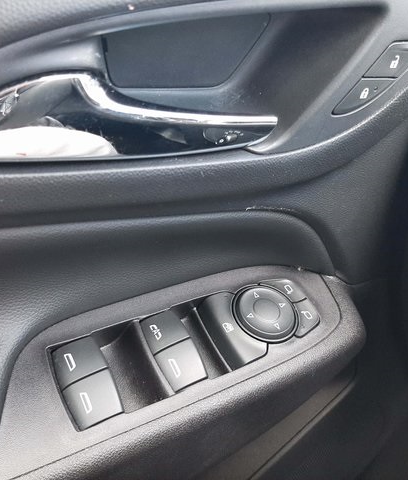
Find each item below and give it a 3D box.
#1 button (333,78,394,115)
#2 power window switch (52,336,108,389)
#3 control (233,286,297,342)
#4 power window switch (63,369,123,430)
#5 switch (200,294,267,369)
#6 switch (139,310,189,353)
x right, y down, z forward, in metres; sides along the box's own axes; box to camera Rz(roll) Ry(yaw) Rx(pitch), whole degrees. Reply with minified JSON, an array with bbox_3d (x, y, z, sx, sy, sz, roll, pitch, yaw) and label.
[{"bbox_3d":[0.100,-0.090,0.300,0.044,0.026,0.007,-9,37,-35],"label":"button"},{"bbox_3d":[-0.059,0.058,0.223,0.022,0.010,0.021,-14,53,-32],"label":"power window switch"},{"bbox_3d":[0.036,0.042,0.274,0.037,0.009,0.037,11,44,-11],"label":"control"},{"bbox_3d":[-0.049,0.072,0.213,0.022,0.010,0.021,-14,53,-32],"label":"power window switch"},{"bbox_3d":[0.015,0.050,0.261,0.028,0.013,0.042,-14,53,-32],"label":"switch"},{"bbox_3d":[-0.021,0.049,0.247,0.021,0.010,0.021,-14,53,-32],"label":"switch"}]

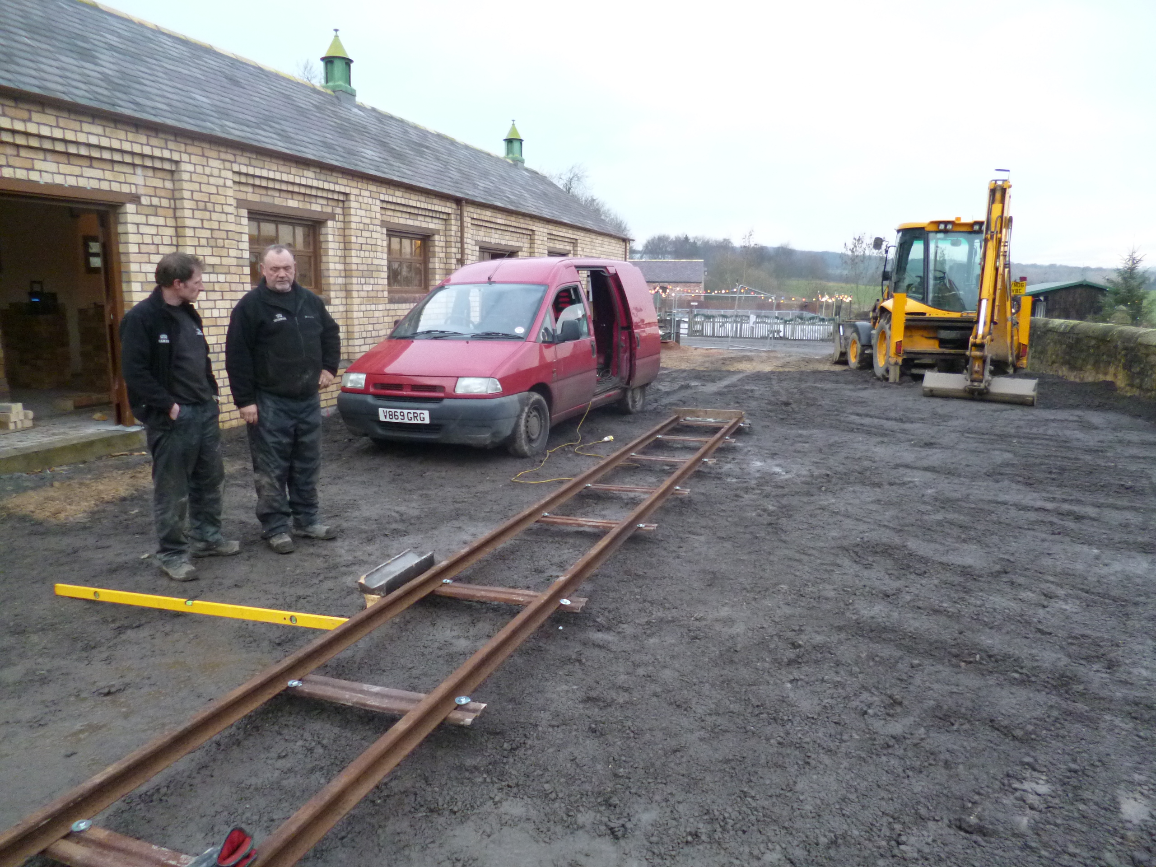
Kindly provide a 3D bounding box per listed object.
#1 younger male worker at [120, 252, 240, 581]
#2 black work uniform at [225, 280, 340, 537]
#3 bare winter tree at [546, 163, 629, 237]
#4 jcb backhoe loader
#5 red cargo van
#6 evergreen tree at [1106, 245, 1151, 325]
[{"bbox_3d":[-2.160,-0.108,4.377,0.480,1.740,0.570,8,12,32],"label":"younger male worker"},{"bbox_3d":[-1.721,-0.128,4.808,0.660,1.500,0.380,-6,12,-33],"label":"black work uniform"},{"bbox_3d":[0.458,-12.193,50.236,6.000,9.200,6.000,1,10,0],"label":"bare winter tree"},{"bbox_3d":[6.704,-2.718,14.637,2.360,3.480,6.650,2,10,5],"label":"jcb backhoe loader"},{"bbox_3d":[-0.633,-1.008,9.013,1.900,1.900,4.440,5,11,24],"label":"red cargo van"},{"bbox_3d":[14.422,-3.510,21.005,1.450,3.000,1.450,1,10,0],"label":"evergreen tree"}]

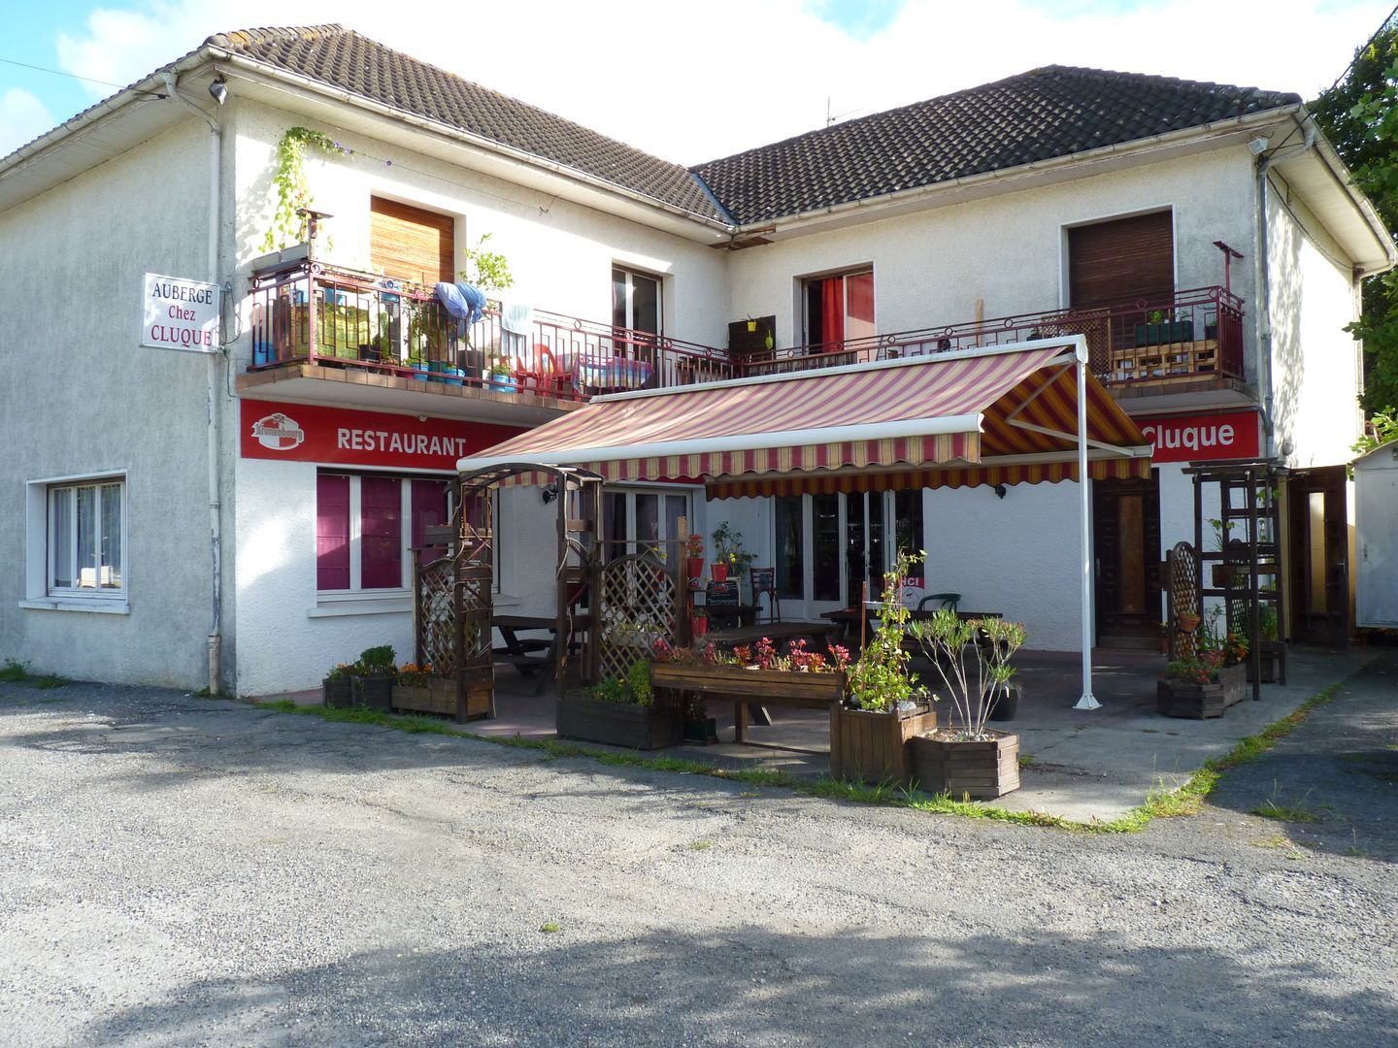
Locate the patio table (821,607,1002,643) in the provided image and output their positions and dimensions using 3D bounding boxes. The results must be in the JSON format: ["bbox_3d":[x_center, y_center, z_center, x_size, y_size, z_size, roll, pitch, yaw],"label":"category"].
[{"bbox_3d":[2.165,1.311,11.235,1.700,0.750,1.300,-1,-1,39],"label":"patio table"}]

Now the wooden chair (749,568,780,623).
[{"bbox_3d":[0.935,1.147,15.425,0.420,1.042,0.440,-1,-1,14],"label":"wooden chair"}]

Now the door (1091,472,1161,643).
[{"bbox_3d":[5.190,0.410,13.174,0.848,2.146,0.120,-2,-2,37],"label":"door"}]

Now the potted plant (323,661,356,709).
[{"bbox_3d":[-3.398,1.508,10.360,0.360,0.450,0.360,0,-1,-21],"label":"potted plant"}]

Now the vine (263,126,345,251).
[{"bbox_3d":[-4.146,-3.382,11.367,0.420,1.400,0.800,-1,-1,39],"label":"vine"}]

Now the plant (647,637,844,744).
[{"bbox_3d":[0.429,1.237,8.060,1.620,0.780,0.440,-1,-1,39],"label":"plant"}]

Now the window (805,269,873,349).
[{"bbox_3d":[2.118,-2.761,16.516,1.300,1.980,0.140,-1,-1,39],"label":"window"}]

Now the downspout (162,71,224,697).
[{"bbox_3d":[-4.942,-1.333,10.626,0.110,6.080,0.590,-1,-1,39],"label":"downspout"}]

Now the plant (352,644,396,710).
[{"bbox_3d":[-3.057,1.427,10.260,0.390,0.600,0.390,0,-1,-21],"label":"plant"}]

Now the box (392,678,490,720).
[{"bbox_3d":[-2.290,1.546,9.815,0.930,0.330,0.370,-1,-1,36],"label":"box"}]

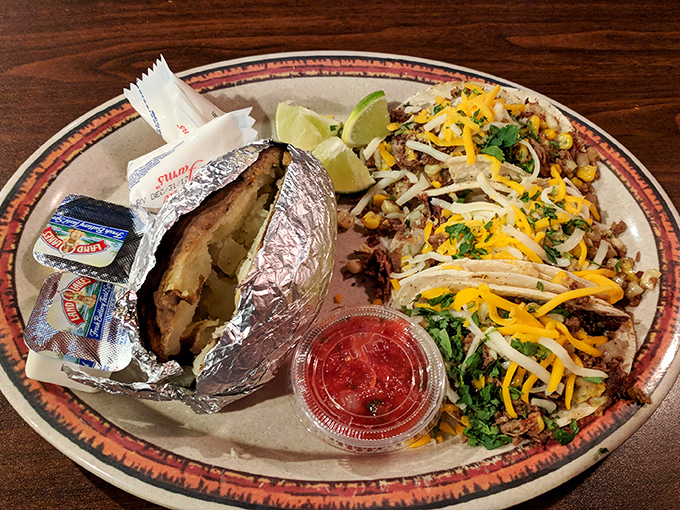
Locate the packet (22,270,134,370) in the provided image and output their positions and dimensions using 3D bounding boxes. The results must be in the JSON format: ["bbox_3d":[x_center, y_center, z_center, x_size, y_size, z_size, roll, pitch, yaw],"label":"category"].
[{"bbox_3d":[-0.120,0.036,0.239,0.046,0.014,0.040,21,44,-15],"label":"packet"}]

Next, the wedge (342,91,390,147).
[{"bbox_3d":[0.017,-0.084,0.330,0.019,0.023,0.037,36,62,22],"label":"wedge"}]

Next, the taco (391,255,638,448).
[{"bbox_3d":[0.077,0.049,0.230,0.105,0.035,0.064,5,55,3],"label":"taco"}]

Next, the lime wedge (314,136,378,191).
[{"bbox_3d":[0.004,-0.053,0.310,0.033,0.021,0.029,-14,56,-9],"label":"lime wedge"}]

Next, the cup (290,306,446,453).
[{"bbox_3d":[0.012,0.059,0.225,0.064,0.032,0.064,0,55,0],"label":"cup"}]

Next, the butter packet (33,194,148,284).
[{"bbox_3d":[-0.127,-0.004,0.266,0.047,0.014,0.040,19,53,-2],"label":"butter packet"}]

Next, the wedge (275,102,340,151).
[{"bbox_3d":[-0.020,-0.082,0.331,0.041,0.019,0.027,-12,56,-8],"label":"wedge"}]

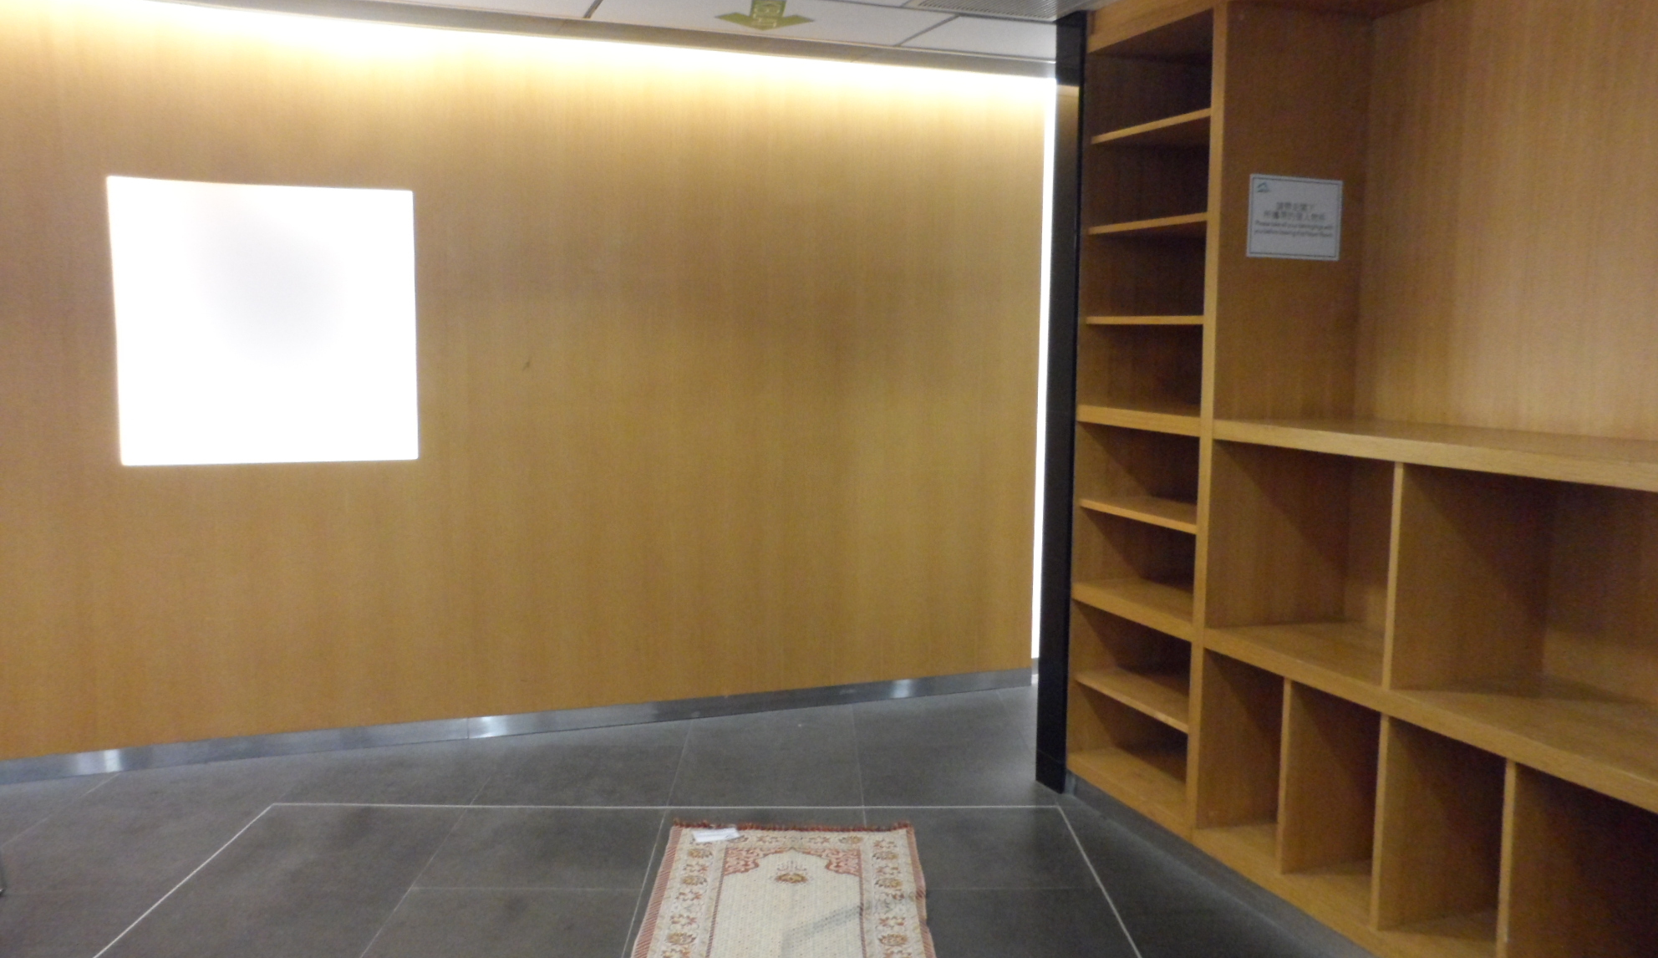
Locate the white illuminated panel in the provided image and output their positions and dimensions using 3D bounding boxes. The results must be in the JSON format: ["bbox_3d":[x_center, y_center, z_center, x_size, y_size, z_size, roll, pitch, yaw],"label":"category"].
[{"bbox_3d":[-1.868,-0.512,4.165,0.920,0.920,0.030,-2,7,-19],"label":"white illuminated panel"}]

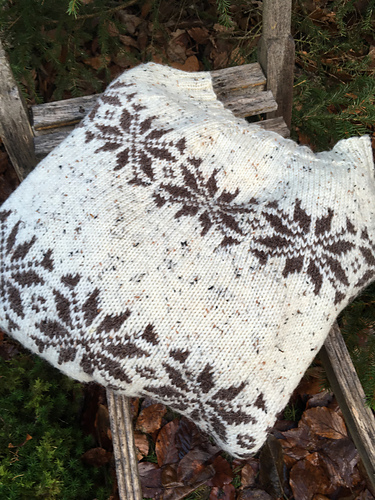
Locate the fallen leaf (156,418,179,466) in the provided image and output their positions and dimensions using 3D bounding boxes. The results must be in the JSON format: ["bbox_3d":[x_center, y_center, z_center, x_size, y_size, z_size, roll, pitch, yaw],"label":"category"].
[{"bbox_3d":[-0.034,0.388,0.845,0.055,0.020,0.081,-10,66,-5],"label":"fallen leaf"}]

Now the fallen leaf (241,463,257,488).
[{"bbox_3d":[0.119,0.445,0.819,0.025,0.015,0.046,14,66,6],"label":"fallen leaf"}]

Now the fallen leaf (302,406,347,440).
[{"bbox_3d":[0.282,0.355,0.860,0.101,0.018,0.056,19,67,8],"label":"fallen leaf"}]

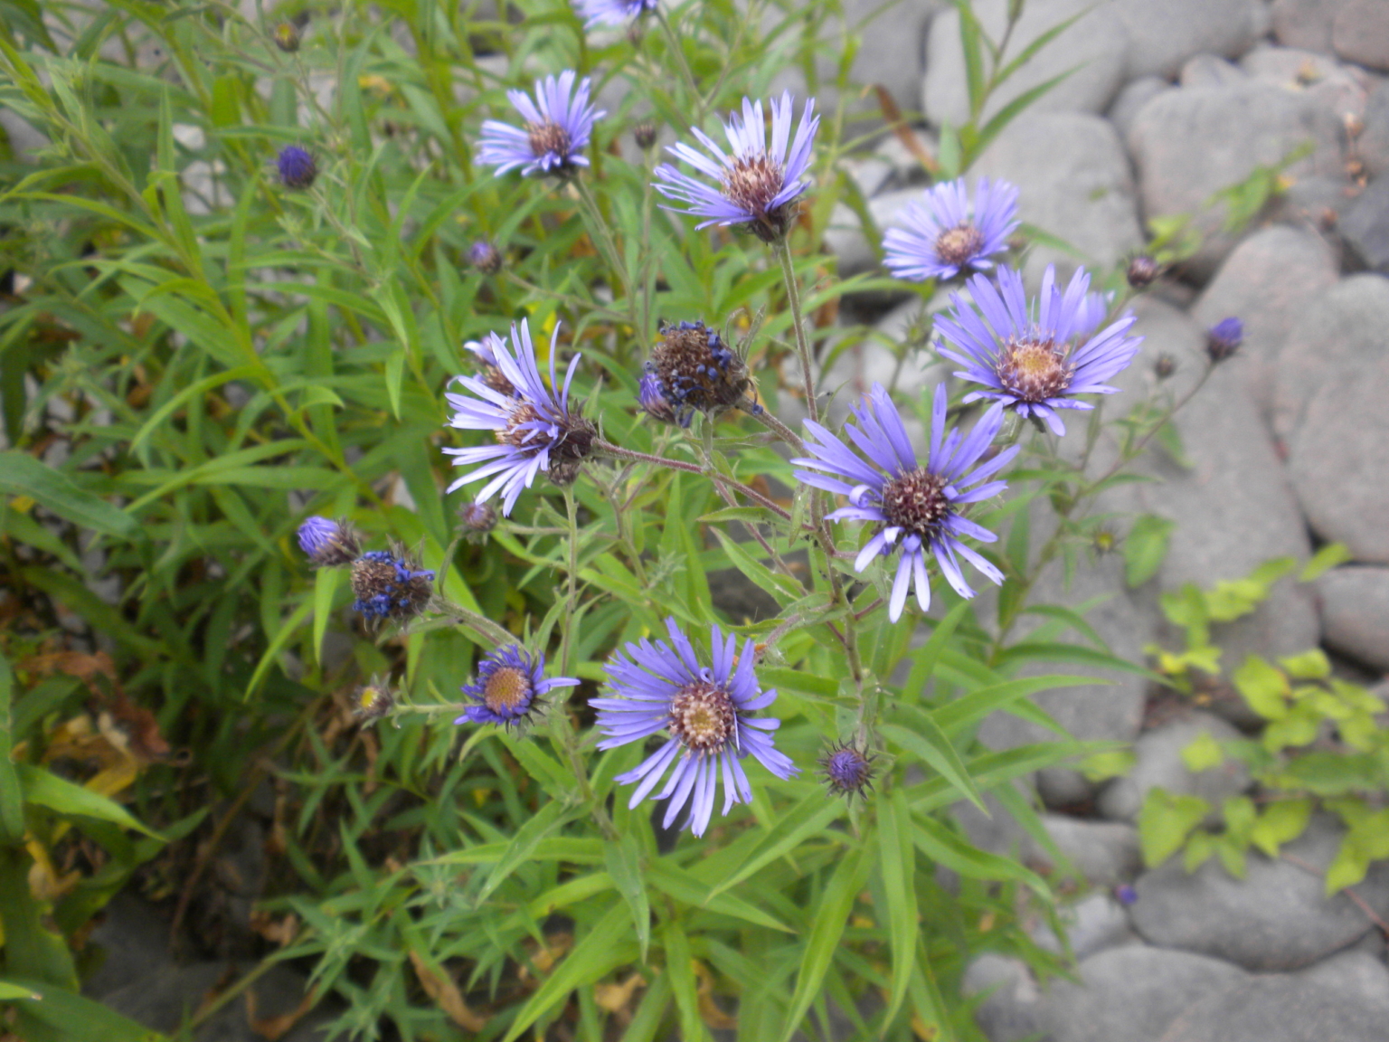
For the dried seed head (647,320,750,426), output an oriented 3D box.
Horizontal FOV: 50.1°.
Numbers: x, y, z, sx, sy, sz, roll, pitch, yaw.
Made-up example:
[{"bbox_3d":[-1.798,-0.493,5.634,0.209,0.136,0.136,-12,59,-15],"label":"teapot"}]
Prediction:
[{"bbox_3d":[0.001,-0.035,0.345,0.021,0.021,0.021,-43,43,17],"label":"dried seed head"}]

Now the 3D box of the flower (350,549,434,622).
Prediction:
[{"bbox_3d":[-0.074,0.016,0.365,0.018,0.017,0.017,9,33,-36],"label":"flower"}]

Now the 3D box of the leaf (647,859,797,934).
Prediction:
[{"bbox_3d":[0.007,0.106,0.420,0.049,0.006,0.010,26,48,15],"label":"leaf"}]

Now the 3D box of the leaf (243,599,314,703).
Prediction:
[{"bbox_3d":[-0.126,0.039,0.450,0.006,0.007,0.040,25,70,25],"label":"leaf"}]

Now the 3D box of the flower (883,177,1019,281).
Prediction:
[{"bbox_3d":[0.085,-0.096,0.490,0.044,0.017,0.040,-7,54,9],"label":"flower"}]

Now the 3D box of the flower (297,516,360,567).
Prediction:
[{"bbox_3d":[-0.083,0.004,0.335,0.013,0.010,0.010,19,38,-21],"label":"flower"}]

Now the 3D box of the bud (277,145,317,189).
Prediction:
[{"bbox_3d":[-0.124,-0.110,0.460,0.012,0.013,0.012,-22,35,13],"label":"bud"}]

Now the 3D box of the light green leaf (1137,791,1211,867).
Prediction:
[{"bbox_3d":[0.209,0.134,0.650,0.031,0.008,0.036,10,61,6],"label":"light green leaf"}]

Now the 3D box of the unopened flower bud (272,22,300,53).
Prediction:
[{"bbox_3d":[-0.138,-0.163,0.500,0.009,0.009,0.009,-10,34,6],"label":"unopened flower bud"}]

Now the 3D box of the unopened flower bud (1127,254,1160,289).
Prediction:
[{"bbox_3d":[0.148,-0.082,0.490,0.011,0.012,0.011,14,35,-11],"label":"unopened flower bud"}]

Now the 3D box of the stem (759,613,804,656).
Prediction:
[{"bbox_3d":[0.021,0.028,0.365,0.003,0.003,0.016,38,66,25],"label":"stem"}]

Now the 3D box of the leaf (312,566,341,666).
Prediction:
[{"bbox_3d":[-0.107,0.028,0.430,0.007,0.006,0.033,5,72,5],"label":"leaf"}]

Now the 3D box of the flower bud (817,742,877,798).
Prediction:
[{"bbox_3d":[0.033,0.054,0.325,0.012,0.011,0.012,8,74,8],"label":"flower bud"}]

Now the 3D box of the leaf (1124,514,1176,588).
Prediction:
[{"bbox_3d":[0.203,0.013,0.660,0.022,0.007,0.034,16,61,9],"label":"leaf"}]

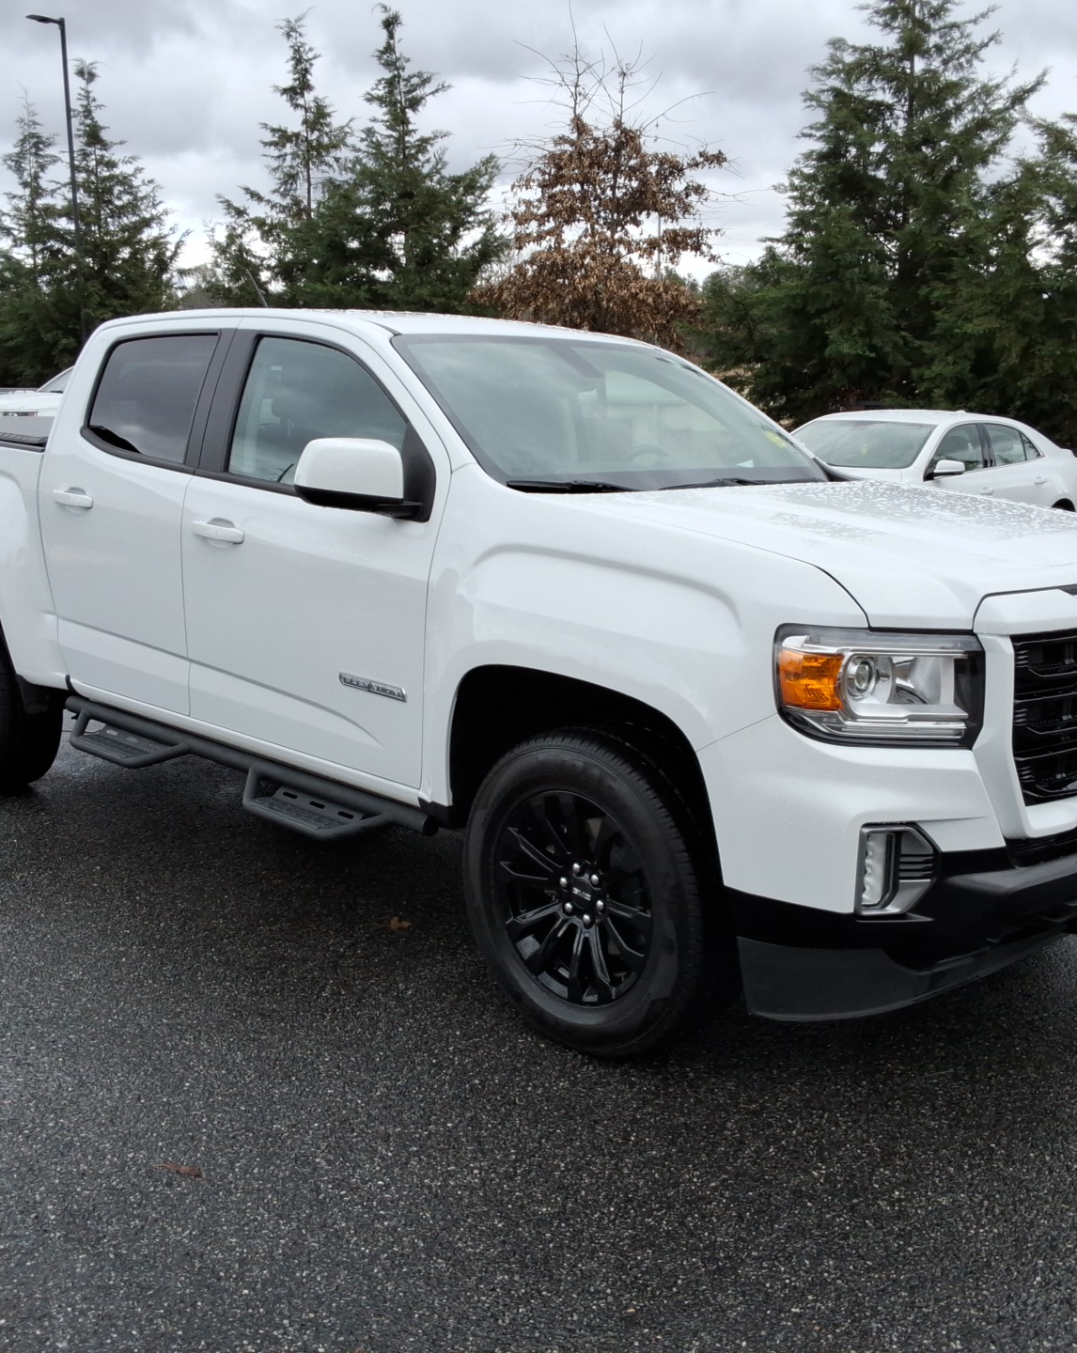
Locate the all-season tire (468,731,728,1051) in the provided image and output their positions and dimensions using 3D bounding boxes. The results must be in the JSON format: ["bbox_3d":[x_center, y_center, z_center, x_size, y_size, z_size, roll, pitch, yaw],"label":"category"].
[{"bbox_3d":[0.157,0.479,3.353,0.262,0.752,0.752,-9,14,-44],"label":"all-season tire"}]

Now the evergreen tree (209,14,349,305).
[{"bbox_3d":[-4.312,-7.880,27.222,3.600,8.350,3.600,-1,10,-9],"label":"evergreen tree"}]

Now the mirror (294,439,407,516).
[{"bbox_3d":[-0.452,-0.490,3.550,0.220,0.185,0.170,-8,13,-44],"label":"mirror"}]

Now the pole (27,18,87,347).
[{"bbox_3d":[-11.140,-10.066,33.736,0.950,9.720,0.350,-3,10,-16],"label":"pole"}]

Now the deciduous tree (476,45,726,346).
[{"bbox_3d":[1.040,-6.414,24.154,4.100,7.600,4.100,0,10,0],"label":"deciduous tree"}]

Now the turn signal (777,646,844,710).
[{"bbox_3d":[0.523,0.002,2.801,0.120,0.120,0.095,-3,10,-19],"label":"turn signal"}]

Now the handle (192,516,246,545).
[{"bbox_3d":[-0.894,-0.409,4.106,0.055,0.058,0.235,-8,13,-44],"label":"handle"}]

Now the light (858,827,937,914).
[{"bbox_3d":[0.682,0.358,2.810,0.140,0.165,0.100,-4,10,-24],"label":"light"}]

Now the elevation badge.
[{"bbox_3d":[-0.422,0.027,3.704,0.012,0.038,0.275,-9,14,-44],"label":"elevation badge"}]

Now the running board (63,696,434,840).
[{"bbox_3d":[-0.982,0.267,4.328,0.180,0.155,1.970,-9,14,-44],"label":"running board"}]

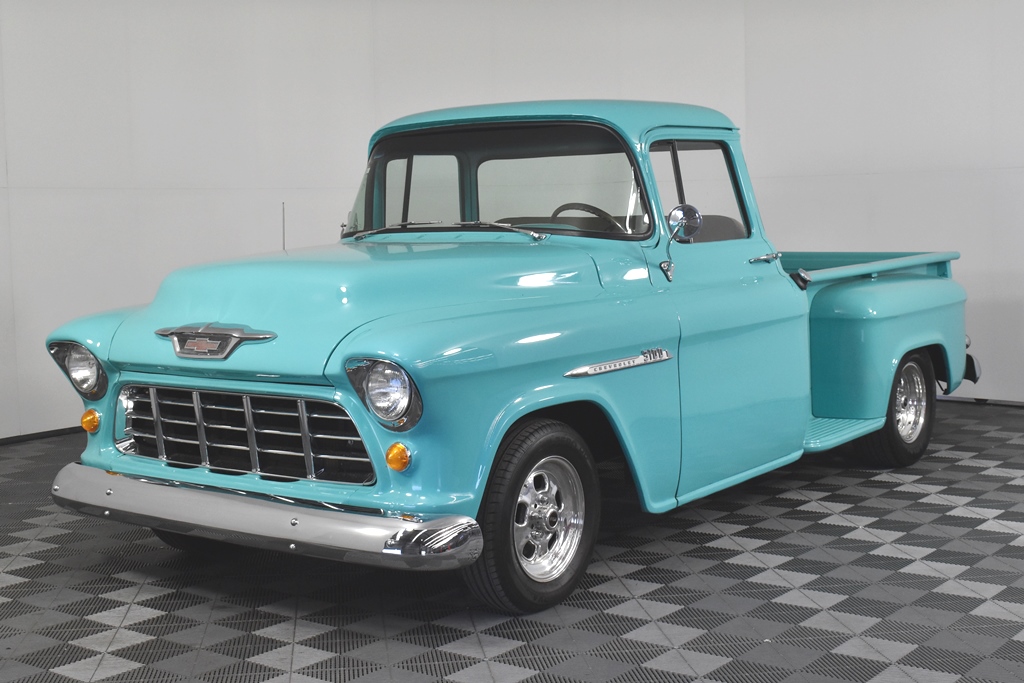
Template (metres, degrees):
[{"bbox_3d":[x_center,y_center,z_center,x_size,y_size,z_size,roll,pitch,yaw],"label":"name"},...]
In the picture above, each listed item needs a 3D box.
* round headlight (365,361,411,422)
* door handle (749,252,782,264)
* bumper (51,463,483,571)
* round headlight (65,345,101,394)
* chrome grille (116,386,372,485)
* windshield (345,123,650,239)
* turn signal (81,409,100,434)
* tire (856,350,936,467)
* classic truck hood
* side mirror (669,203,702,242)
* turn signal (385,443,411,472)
[{"bbox_3d":[-0.347,0.144,4.004,0.176,0.176,0.088,2,6,39],"label":"round headlight"},{"bbox_3d":[1.047,-0.344,5.661,0.064,0.044,0.196,2,6,39],"label":"door handle"},{"bbox_3d":[-0.928,0.551,4.532,1.862,0.186,0.392,2,6,39],"label":"bumper"},{"bbox_3d":[-1.545,0.098,4.973,0.176,0.176,0.088,2,6,39],"label":"round headlight"},{"bbox_3d":[-0.928,0.297,4.520,1.323,0.274,0.098,2,6,39],"label":"chrome grille"},{"bbox_3d":[-0.117,-0.651,5.478,1.450,0.470,0.412,2,6,39],"label":"windshield"},{"bbox_3d":[-1.538,0.294,5.000,0.086,0.086,0.049,2,6,39],"label":"turn signal"},{"bbox_3d":[1.956,0.319,7.019,0.230,0.657,0.657,2,6,39],"label":"tire"},{"bbox_3d":[-0.595,-0.133,4.911,1.352,0.446,1.323,2,6,39],"label":"classic truck hood"},{"bbox_3d":[0.627,-0.426,4.928,0.127,0.127,0.039,0,5,20],"label":"side mirror"},{"bbox_3d":[-0.331,0.340,4.025,0.086,0.086,0.049,2,6,39],"label":"turn signal"}]

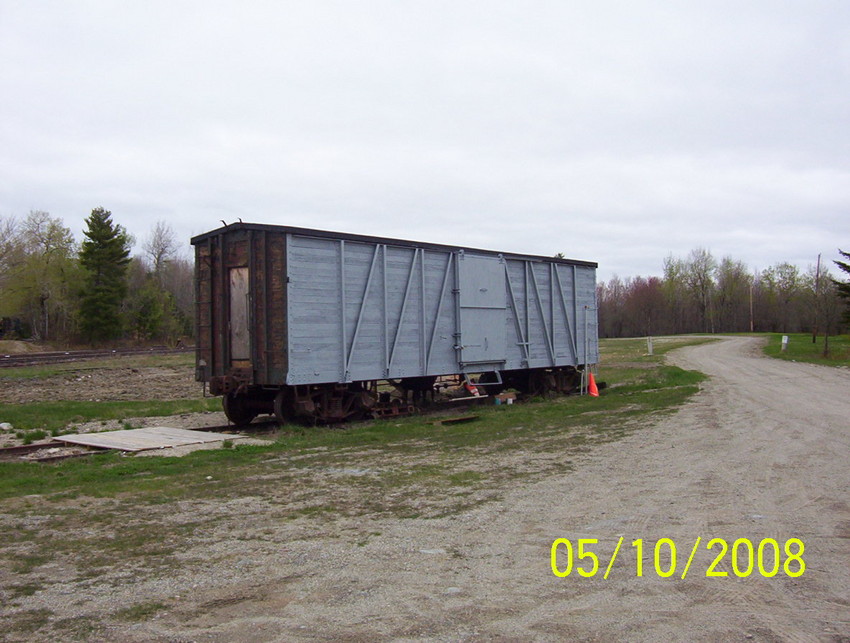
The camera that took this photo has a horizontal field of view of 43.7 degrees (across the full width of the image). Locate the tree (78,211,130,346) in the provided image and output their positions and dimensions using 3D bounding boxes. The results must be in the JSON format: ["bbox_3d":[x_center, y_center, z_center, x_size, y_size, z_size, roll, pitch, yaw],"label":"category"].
[{"bbox_3d":[-32.679,-4.792,108.000,5.300,13.900,5.300,-1,-1,0],"label":"tree"}]

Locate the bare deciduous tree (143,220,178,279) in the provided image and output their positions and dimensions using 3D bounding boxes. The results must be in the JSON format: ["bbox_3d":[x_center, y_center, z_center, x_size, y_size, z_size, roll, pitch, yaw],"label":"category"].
[{"bbox_3d":[-28.967,-4.600,116.000,4.600,13.300,4.600,-1,-1,0],"label":"bare deciduous tree"}]

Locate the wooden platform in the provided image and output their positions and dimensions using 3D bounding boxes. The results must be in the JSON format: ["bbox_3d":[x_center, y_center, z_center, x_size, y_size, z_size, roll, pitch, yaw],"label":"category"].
[{"bbox_3d":[-4.880,2.110,18.750,3.050,0.120,2.450,-1,-1,39],"label":"wooden platform"}]

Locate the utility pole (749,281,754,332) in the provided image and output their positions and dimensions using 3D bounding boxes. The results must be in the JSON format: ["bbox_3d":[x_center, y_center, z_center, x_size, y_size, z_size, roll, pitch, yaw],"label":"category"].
[{"bbox_3d":[57.061,-2.445,185.000,0.300,8.800,0.300,-1,-1,0],"label":"utility pole"}]

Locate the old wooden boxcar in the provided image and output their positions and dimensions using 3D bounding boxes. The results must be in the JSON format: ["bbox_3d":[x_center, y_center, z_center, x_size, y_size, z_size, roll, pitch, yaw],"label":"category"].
[{"bbox_3d":[0.181,0.098,26.246,2.750,4.080,13.700,-1,-1,35],"label":"old wooden boxcar"}]

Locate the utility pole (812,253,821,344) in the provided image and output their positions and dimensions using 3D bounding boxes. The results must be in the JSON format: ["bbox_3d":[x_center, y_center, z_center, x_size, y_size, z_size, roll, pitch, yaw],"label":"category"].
[{"bbox_3d":[37.701,-2.215,102.000,0.300,8.900,0.300,-1,-1,0],"label":"utility pole"}]

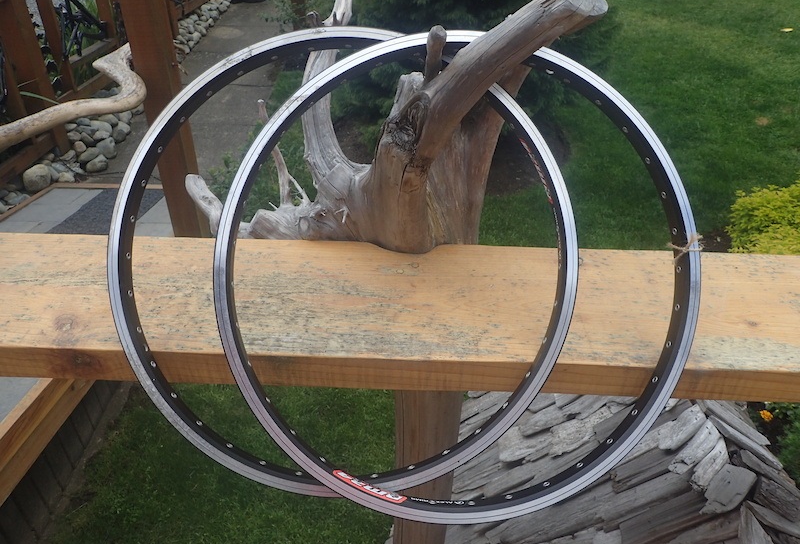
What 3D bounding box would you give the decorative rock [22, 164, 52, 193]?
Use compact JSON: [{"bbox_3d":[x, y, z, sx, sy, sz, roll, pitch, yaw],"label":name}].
[{"bbox_3d":[-2.083,-0.539,3.320,0.138,0.152,0.138,-19,37,-28],"label":"decorative rock"}]

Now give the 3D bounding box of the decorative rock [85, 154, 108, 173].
[{"bbox_3d":[-1.855,-0.666,3.541,0.125,0.105,0.100,-23,39,-32],"label":"decorative rock"}]

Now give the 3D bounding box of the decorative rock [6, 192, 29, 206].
[{"bbox_3d":[-2.109,-0.400,3.195,0.086,0.049,0.115,20,37,28],"label":"decorative rock"}]

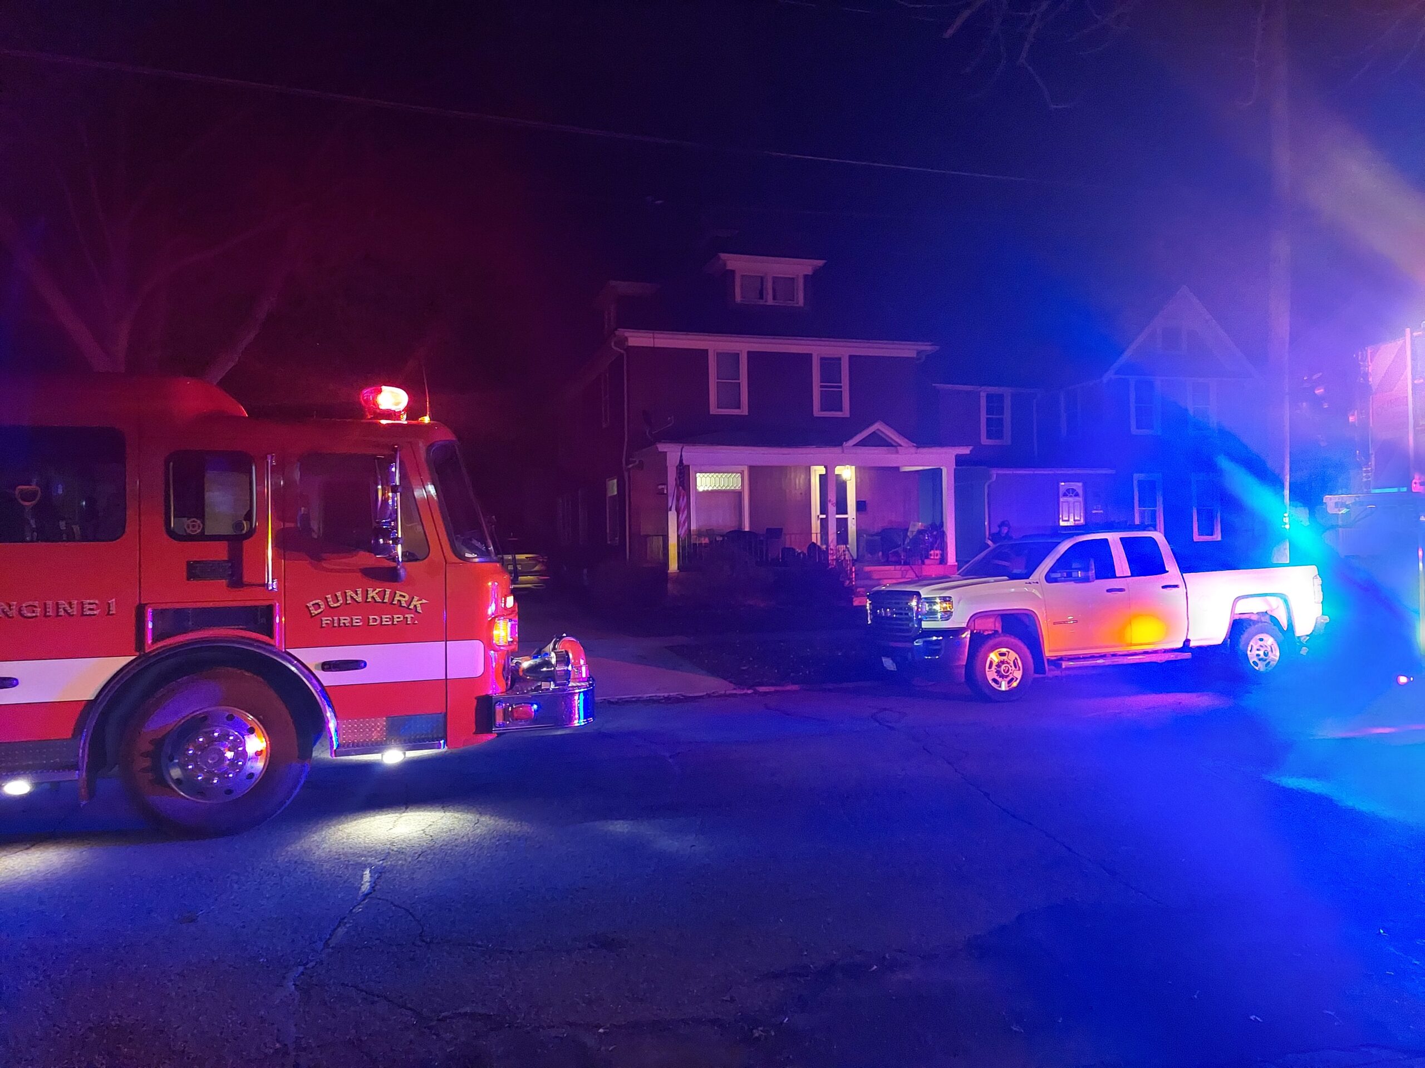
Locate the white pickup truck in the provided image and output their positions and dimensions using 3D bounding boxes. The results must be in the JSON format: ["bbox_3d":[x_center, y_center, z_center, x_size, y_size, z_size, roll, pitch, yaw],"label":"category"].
[{"bbox_3d":[4.942,0.951,12.866,5.840,1.970,2.080,-1,0,-17],"label":"white pickup truck"}]

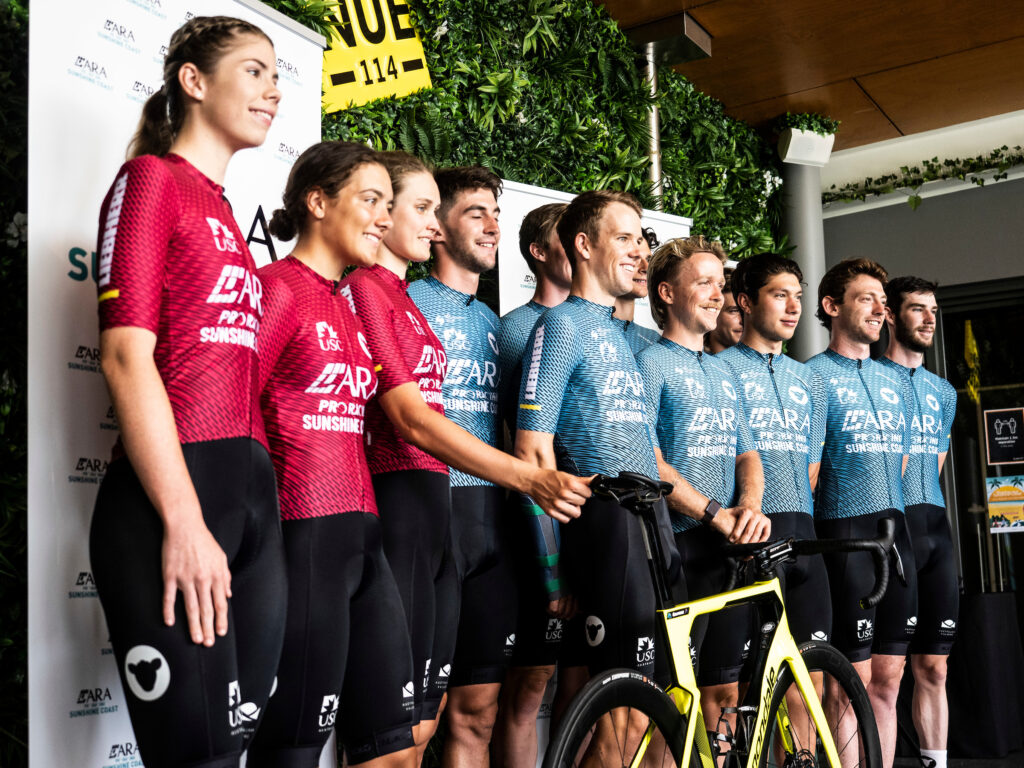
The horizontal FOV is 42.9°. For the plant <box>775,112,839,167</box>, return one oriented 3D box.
[{"bbox_3d":[1.487,-1.232,6.574,0.280,0.250,0.220,2,-10,-22],"label":"plant"}]

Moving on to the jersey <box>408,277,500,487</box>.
[{"bbox_3d":[-0.153,-0.009,3.143,0.280,0.550,0.460,-9,-12,39],"label":"jersey"}]

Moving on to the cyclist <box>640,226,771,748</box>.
[{"bbox_3d":[0.519,0.473,3.436,0.490,1.773,0.380,7,-13,-43],"label":"cyclist"}]

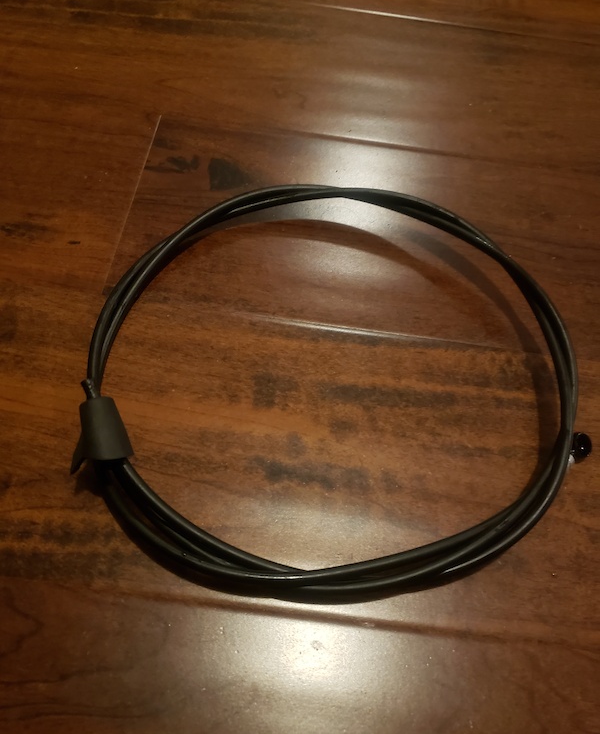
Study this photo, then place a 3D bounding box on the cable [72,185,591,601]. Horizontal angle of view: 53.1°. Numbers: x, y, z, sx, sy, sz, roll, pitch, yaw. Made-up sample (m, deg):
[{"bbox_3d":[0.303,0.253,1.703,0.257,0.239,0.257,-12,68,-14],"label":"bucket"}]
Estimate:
[{"bbox_3d":[0.019,-0.004,0.258,0.207,0.029,0.195,2,61,-4],"label":"cable"}]

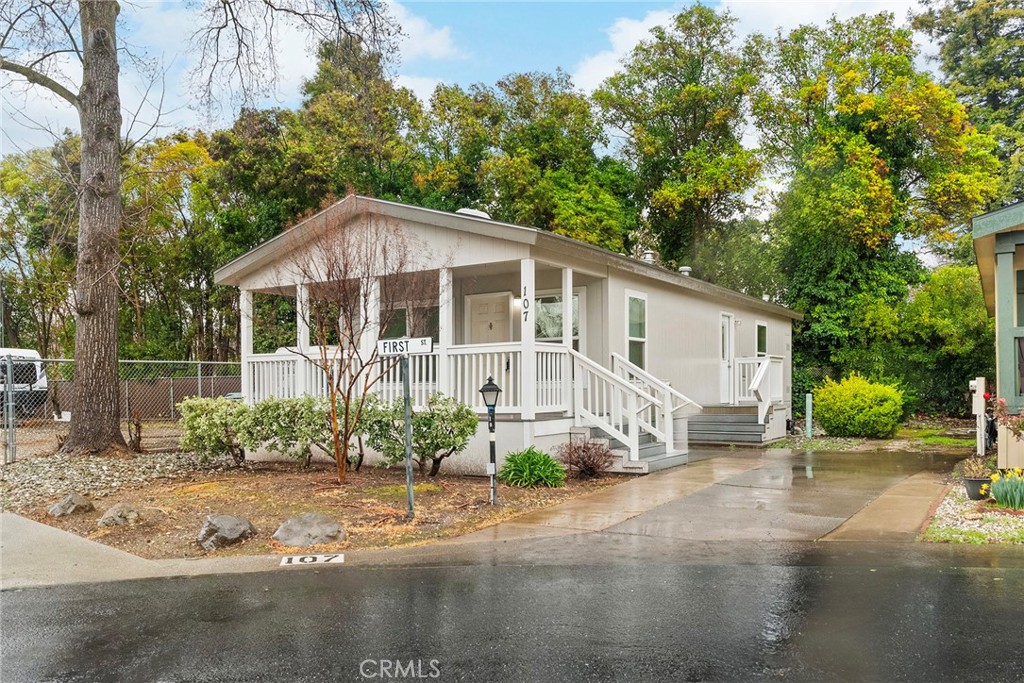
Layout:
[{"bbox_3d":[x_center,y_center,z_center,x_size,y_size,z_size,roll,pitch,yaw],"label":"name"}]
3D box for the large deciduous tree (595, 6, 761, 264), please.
[{"bbox_3d":[6.945,-5.721,32.437,6.900,17.260,6.600,-1,-3,12],"label":"large deciduous tree"}]

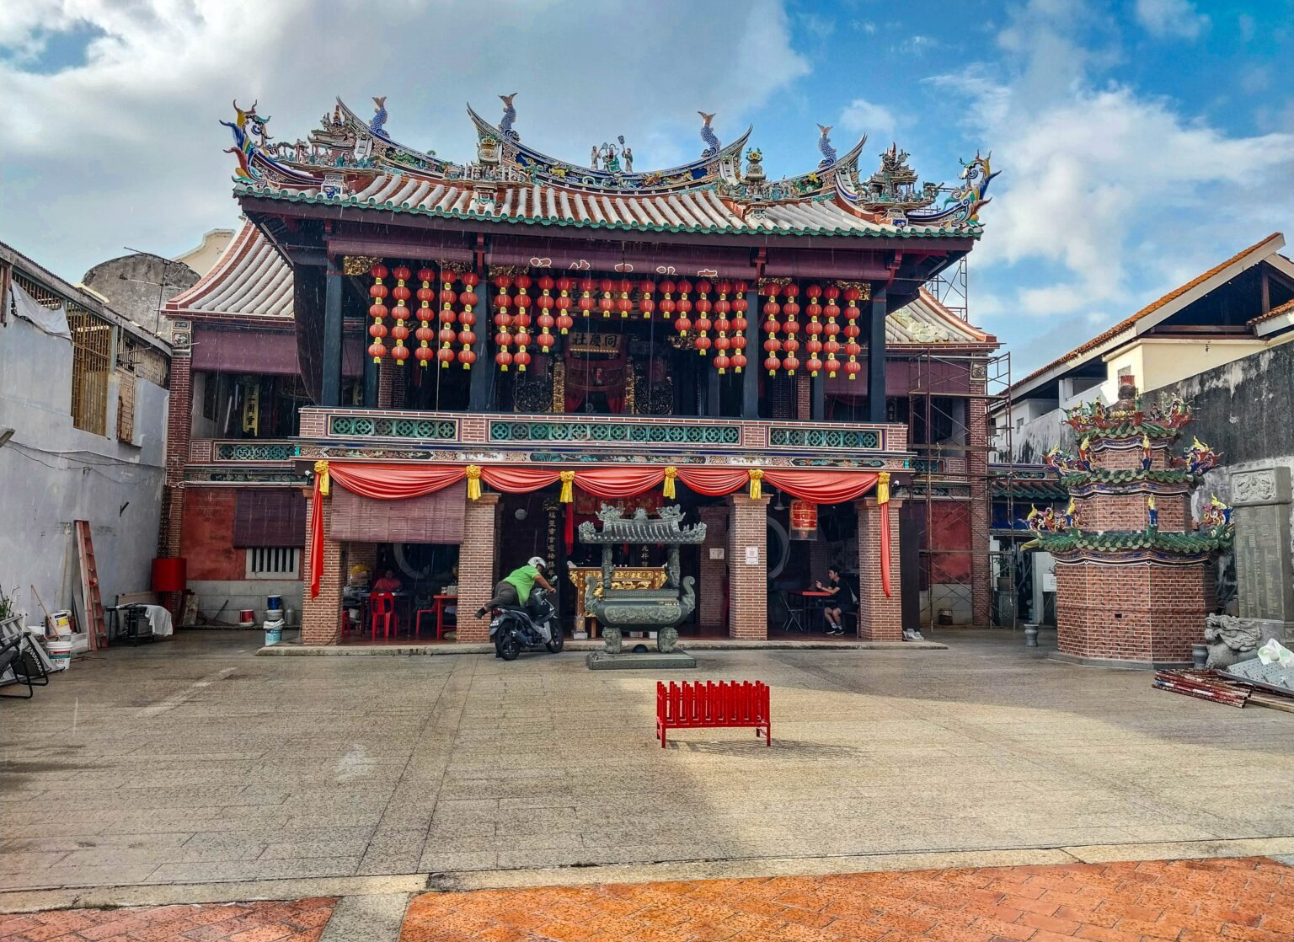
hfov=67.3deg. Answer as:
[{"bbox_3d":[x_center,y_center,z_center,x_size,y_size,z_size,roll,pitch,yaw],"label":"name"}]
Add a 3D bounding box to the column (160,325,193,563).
[{"bbox_3d":[-9.726,-0.015,20.199,0.390,6.258,0.390,1,-5,-8],"label":"column"}]

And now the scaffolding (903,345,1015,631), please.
[{"bbox_3d":[6.924,0.422,21.343,2.000,6.080,1.020,1,-5,-8],"label":"scaffolding"}]

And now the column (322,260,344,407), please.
[{"bbox_3d":[-5.289,-2.105,16.449,0.290,2.950,0.290,1,-5,-8],"label":"column"}]

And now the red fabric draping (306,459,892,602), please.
[{"bbox_3d":[-0.547,1.038,16.314,9.750,2.240,0.320,1,-5,-8],"label":"red fabric draping"}]

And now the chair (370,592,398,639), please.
[{"bbox_3d":[-4.483,2.482,16.593,0.460,0.830,0.500,1,-5,-2],"label":"chair"}]

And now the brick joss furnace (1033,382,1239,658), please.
[{"bbox_3d":[7.426,0.719,14.946,2.620,4.340,2.620,1,-5,-8],"label":"brick joss furnace"}]

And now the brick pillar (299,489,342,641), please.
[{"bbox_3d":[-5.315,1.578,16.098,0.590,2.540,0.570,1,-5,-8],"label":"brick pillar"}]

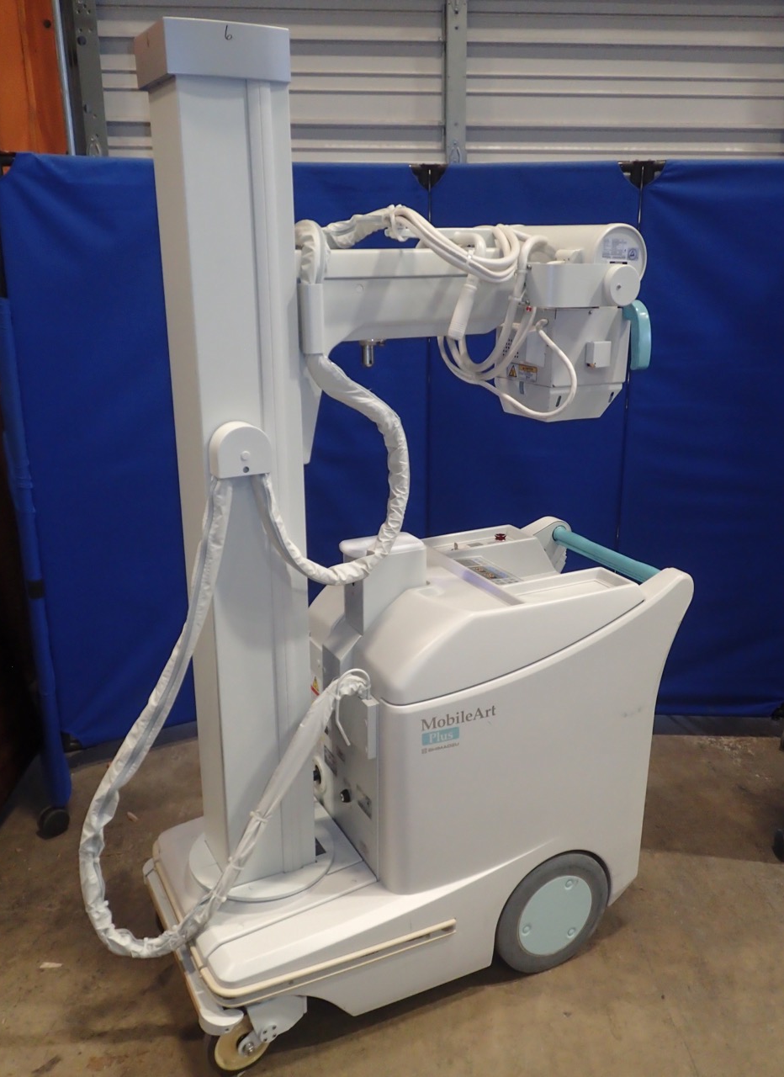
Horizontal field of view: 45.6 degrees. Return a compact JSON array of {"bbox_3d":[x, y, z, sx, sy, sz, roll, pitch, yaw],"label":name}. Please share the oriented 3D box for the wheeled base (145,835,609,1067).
[{"bbox_3d":[-0.040,0.799,2.200,0.988,0.324,0.553,-9,19,-25],"label":"wheeled base"}]

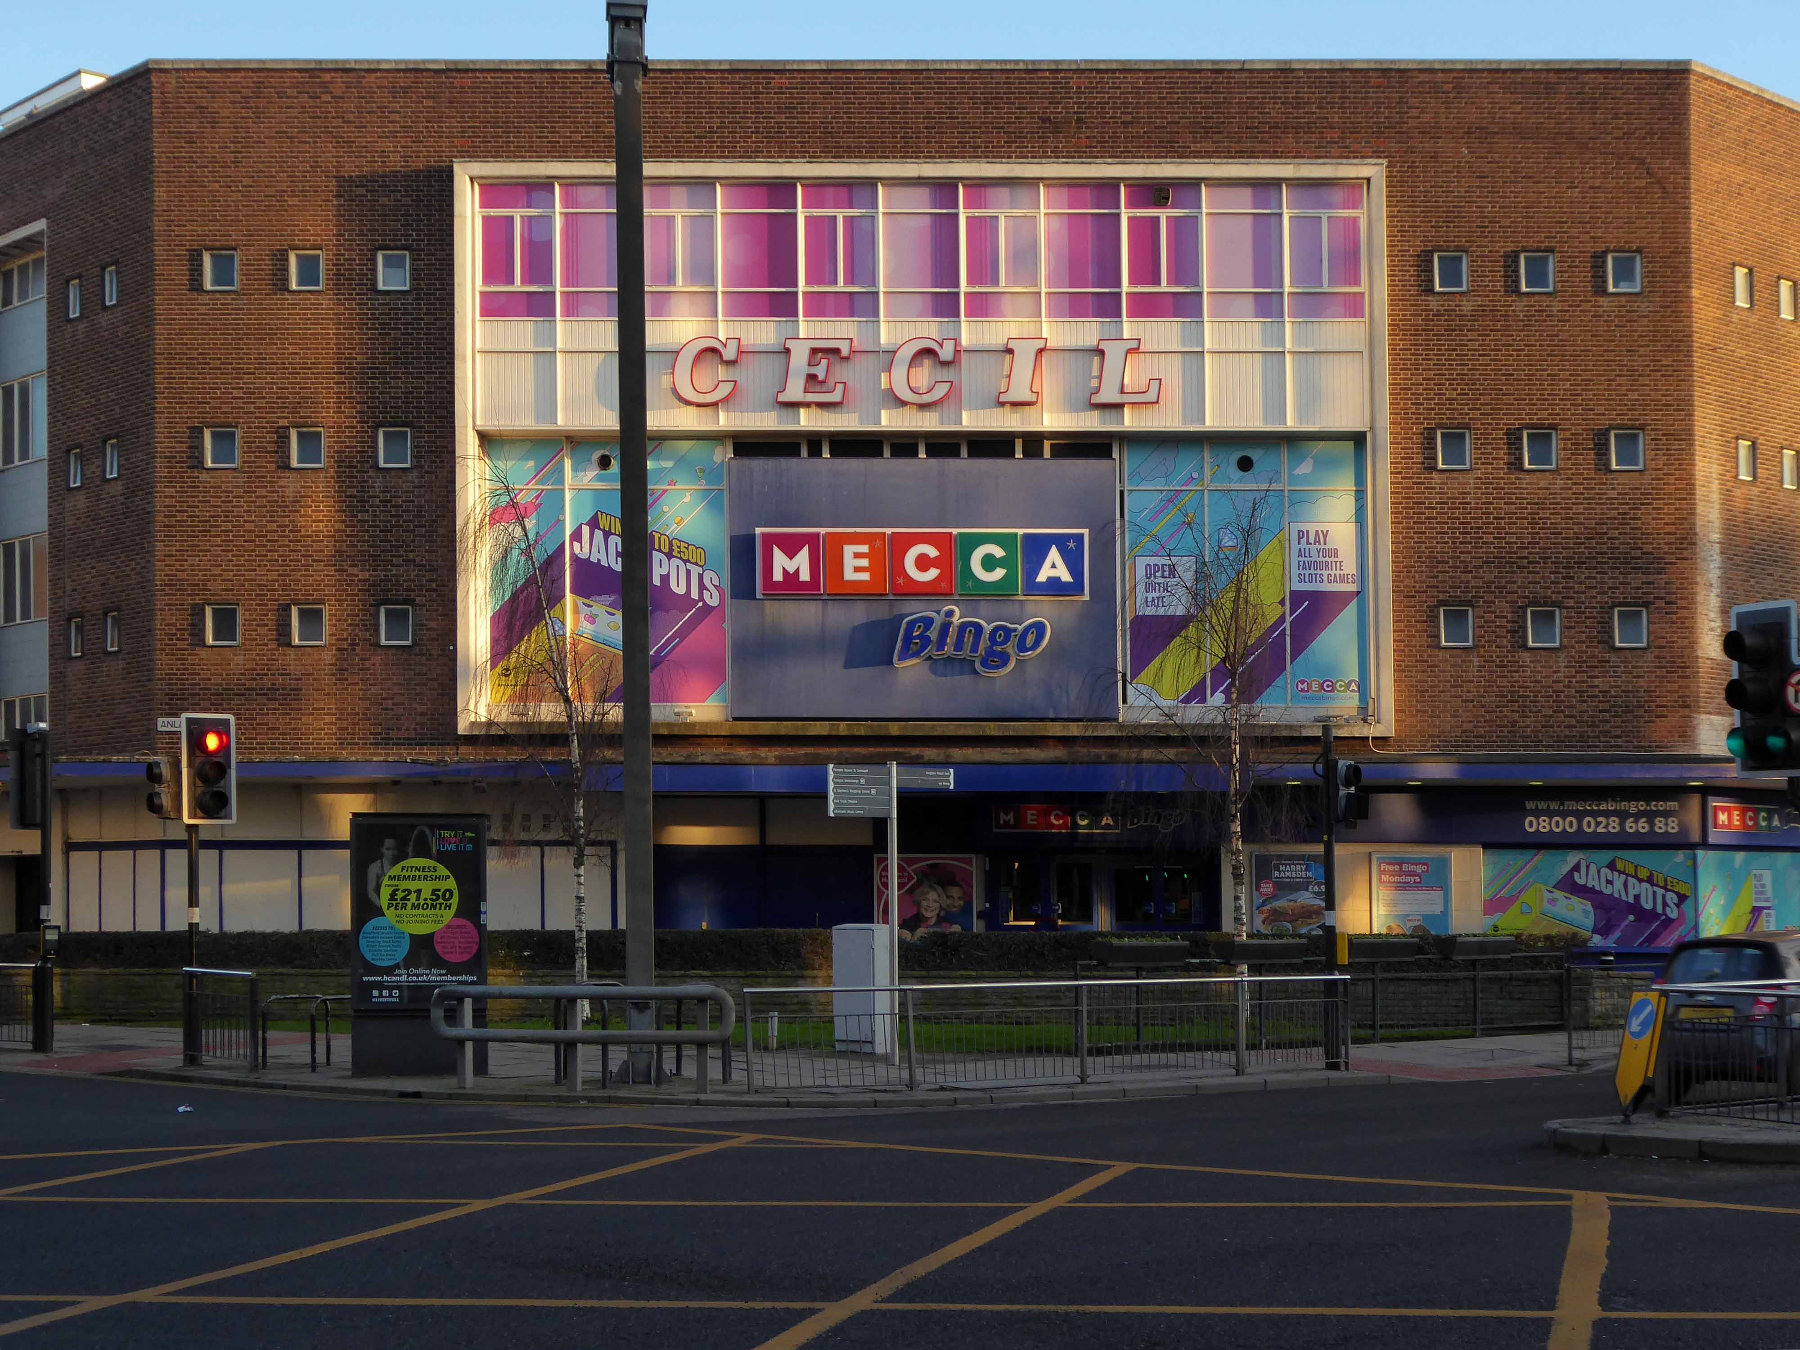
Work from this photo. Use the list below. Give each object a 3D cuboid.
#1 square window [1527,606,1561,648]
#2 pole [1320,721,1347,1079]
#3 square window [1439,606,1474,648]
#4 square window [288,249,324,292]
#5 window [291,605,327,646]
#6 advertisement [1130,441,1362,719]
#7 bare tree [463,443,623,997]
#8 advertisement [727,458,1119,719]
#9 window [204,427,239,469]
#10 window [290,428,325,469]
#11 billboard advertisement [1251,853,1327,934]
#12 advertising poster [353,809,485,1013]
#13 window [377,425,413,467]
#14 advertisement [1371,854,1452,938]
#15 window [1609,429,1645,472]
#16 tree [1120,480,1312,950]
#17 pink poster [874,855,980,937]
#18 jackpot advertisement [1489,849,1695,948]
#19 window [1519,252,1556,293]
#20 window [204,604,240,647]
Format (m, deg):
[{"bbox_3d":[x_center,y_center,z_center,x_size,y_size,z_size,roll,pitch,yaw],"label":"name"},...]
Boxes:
[{"bbox_3d":[9.792,-0.716,41.900,0.534,0.641,0.140,-1,-3,0],"label":"square window"},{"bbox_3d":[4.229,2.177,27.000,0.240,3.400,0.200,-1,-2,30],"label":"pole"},{"bbox_3d":[8.478,-0.739,41.956,0.525,0.625,0.120,0,-2,0],"label":"square window"},{"bbox_3d":[-9.087,-6.201,42.200,0.540,0.630,0.130,0,-2,0],"label":"square window"},{"bbox_3d":[-9.013,-0.761,42.008,0.525,0.625,0.120,0,-2,0],"label":"window"},{"bbox_3d":[5.282,-1.503,42.077,3.693,4.165,0.100,0,-2,0],"label":"advertisement"},{"bbox_3d":[-4.657,0.707,36.000,2.200,7.500,2.100,0,-2,0],"label":"bare tree"},{"bbox_3d":[0.340,-1.305,41.600,5.922,3.948,0.200,-1,-3,0],"label":"advertisement"},{"bbox_3d":[-10.326,-3.453,41.900,0.534,0.641,0.140,-1,-3,0],"label":"window"},{"bbox_3d":[-9.033,-3.454,42.049,0.525,0.625,0.120,0,-2,0],"label":"window"},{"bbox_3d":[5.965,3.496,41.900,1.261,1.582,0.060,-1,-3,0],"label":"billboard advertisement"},{"bbox_3d":[-4.659,2.302,26.700,1.340,1.920,0.160,0,-2,0],"label":"advertising poster"},{"bbox_3d":[-7.675,-3.453,41.900,0.534,0.641,0.140,-1,-3,0],"label":"window"},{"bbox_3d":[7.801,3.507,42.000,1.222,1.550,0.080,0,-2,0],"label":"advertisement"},{"bbox_3d":[11.077,-3.428,41.988,0.525,0.625,0.120,0,-2,0],"label":"window"},{"bbox_3d":[4.124,0.983,36.000,2.500,7.000,2.400,0,-2,0],"label":"tree"},{"bbox_3d":[0.417,3.500,43.000,1.620,1.360,0.090,0,-2,0],"label":"pink poster"},{"bbox_3d":[10.455,3.399,41.900,3.228,1.518,0.050,-1,-3,0],"label":"jackpot advertisement"},{"bbox_3d":[9.696,-6.125,41.900,0.556,0.641,0.140,-1,-3,0],"label":"window"},{"bbox_3d":[-10.379,-0.764,42.200,0.540,0.630,0.130,0,-2,0],"label":"window"}]

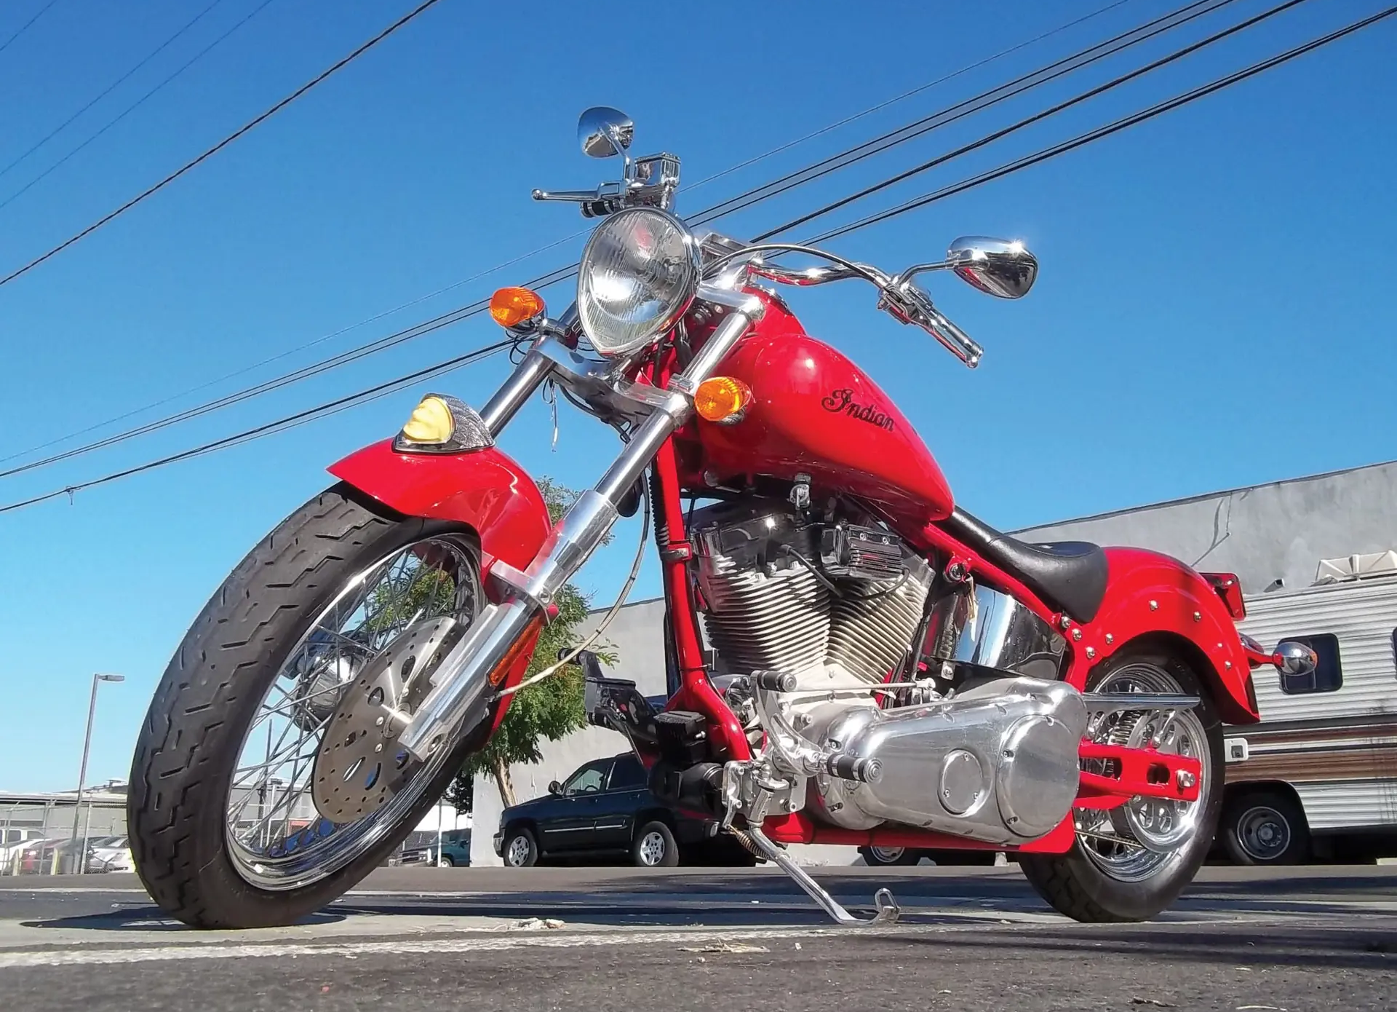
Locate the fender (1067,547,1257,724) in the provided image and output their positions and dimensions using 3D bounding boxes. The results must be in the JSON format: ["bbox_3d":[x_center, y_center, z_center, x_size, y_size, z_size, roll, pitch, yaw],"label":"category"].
[{"bbox_3d":[0.903,0.256,2.725,0.655,0.340,0.210,13,-12,-35],"label":"fender"}]

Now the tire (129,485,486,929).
[{"bbox_3d":[-0.446,0.248,1.684,0.112,0.664,0.664,26,-6,20],"label":"tire"}]

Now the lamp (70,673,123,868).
[{"bbox_3d":[-21.225,9.425,45.870,1.100,6.960,0.350,0,-14,0],"label":"lamp"}]

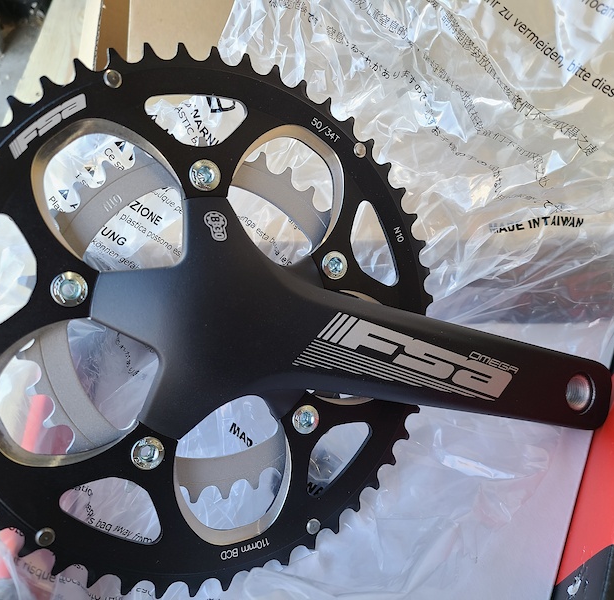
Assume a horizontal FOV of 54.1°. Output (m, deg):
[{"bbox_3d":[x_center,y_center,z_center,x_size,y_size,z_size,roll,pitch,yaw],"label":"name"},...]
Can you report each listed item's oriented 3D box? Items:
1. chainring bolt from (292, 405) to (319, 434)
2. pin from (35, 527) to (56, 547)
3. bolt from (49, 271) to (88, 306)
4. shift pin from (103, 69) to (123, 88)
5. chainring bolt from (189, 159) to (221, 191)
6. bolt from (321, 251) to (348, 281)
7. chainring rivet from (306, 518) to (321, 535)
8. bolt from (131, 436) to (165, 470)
[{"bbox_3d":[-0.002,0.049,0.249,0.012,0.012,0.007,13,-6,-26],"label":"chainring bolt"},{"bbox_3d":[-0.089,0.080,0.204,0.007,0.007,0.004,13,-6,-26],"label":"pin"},{"bbox_3d":[-0.083,-0.004,0.208,0.012,0.012,0.007,13,-6,-26],"label":"bolt"},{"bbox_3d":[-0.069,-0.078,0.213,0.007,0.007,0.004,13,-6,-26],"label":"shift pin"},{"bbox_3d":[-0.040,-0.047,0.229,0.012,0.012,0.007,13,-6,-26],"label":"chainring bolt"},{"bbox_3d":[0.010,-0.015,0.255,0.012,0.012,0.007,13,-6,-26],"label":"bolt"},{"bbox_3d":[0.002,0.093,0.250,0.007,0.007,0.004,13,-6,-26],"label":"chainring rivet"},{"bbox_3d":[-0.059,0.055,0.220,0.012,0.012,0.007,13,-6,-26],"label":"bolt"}]

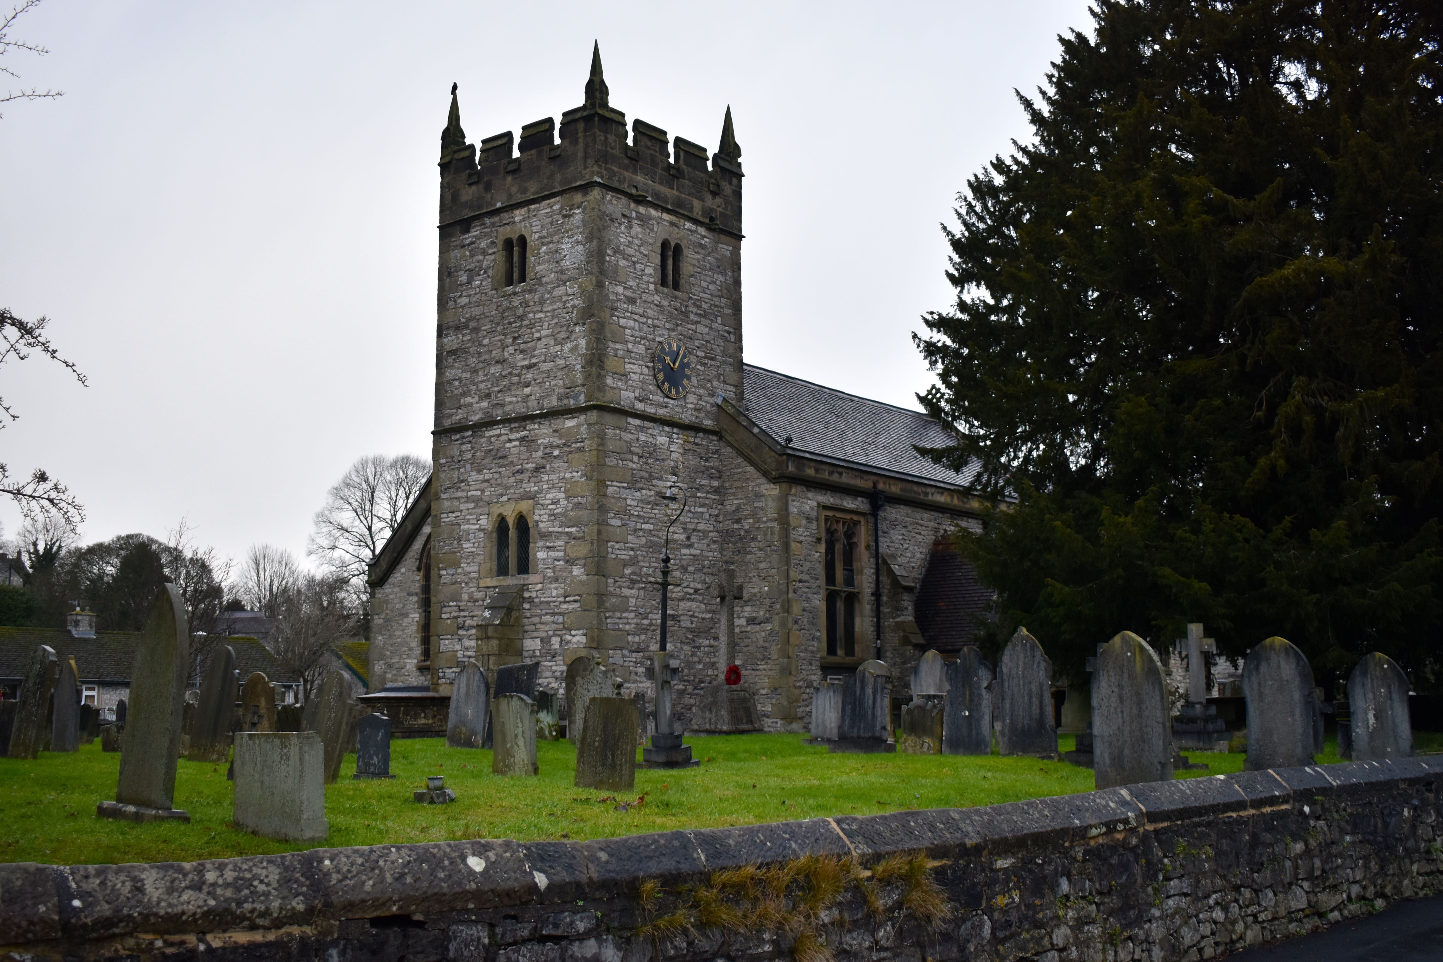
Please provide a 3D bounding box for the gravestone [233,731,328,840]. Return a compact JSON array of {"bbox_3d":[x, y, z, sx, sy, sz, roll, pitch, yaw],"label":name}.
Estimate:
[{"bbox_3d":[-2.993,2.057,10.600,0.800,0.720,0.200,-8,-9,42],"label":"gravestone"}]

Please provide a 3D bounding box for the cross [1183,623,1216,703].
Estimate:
[{"bbox_3d":[7.135,2.747,23.500,0.560,1.200,0.180,-7,-11,38],"label":"cross"}]

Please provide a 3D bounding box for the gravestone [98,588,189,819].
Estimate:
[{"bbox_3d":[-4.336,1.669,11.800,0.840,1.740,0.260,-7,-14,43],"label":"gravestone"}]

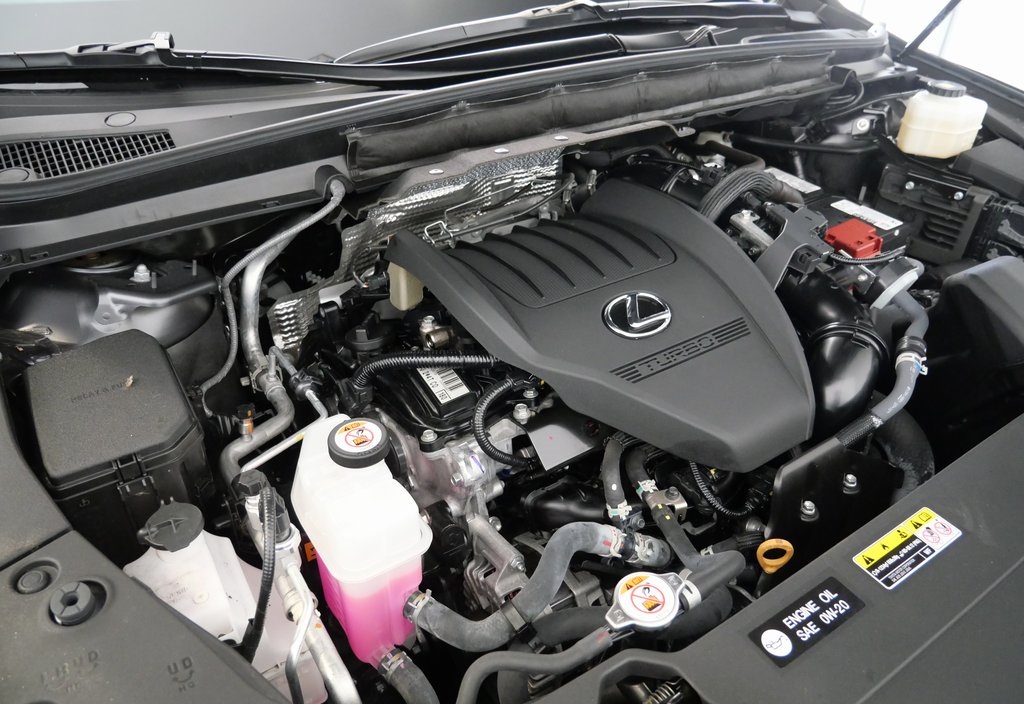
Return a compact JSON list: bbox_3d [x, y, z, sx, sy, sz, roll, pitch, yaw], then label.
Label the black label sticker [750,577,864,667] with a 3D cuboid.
[{"bbox_3d":[0.189,0.171,0.453,0.083,0.002,0.026,-20,41,-28],"label":"black label sticker"}]

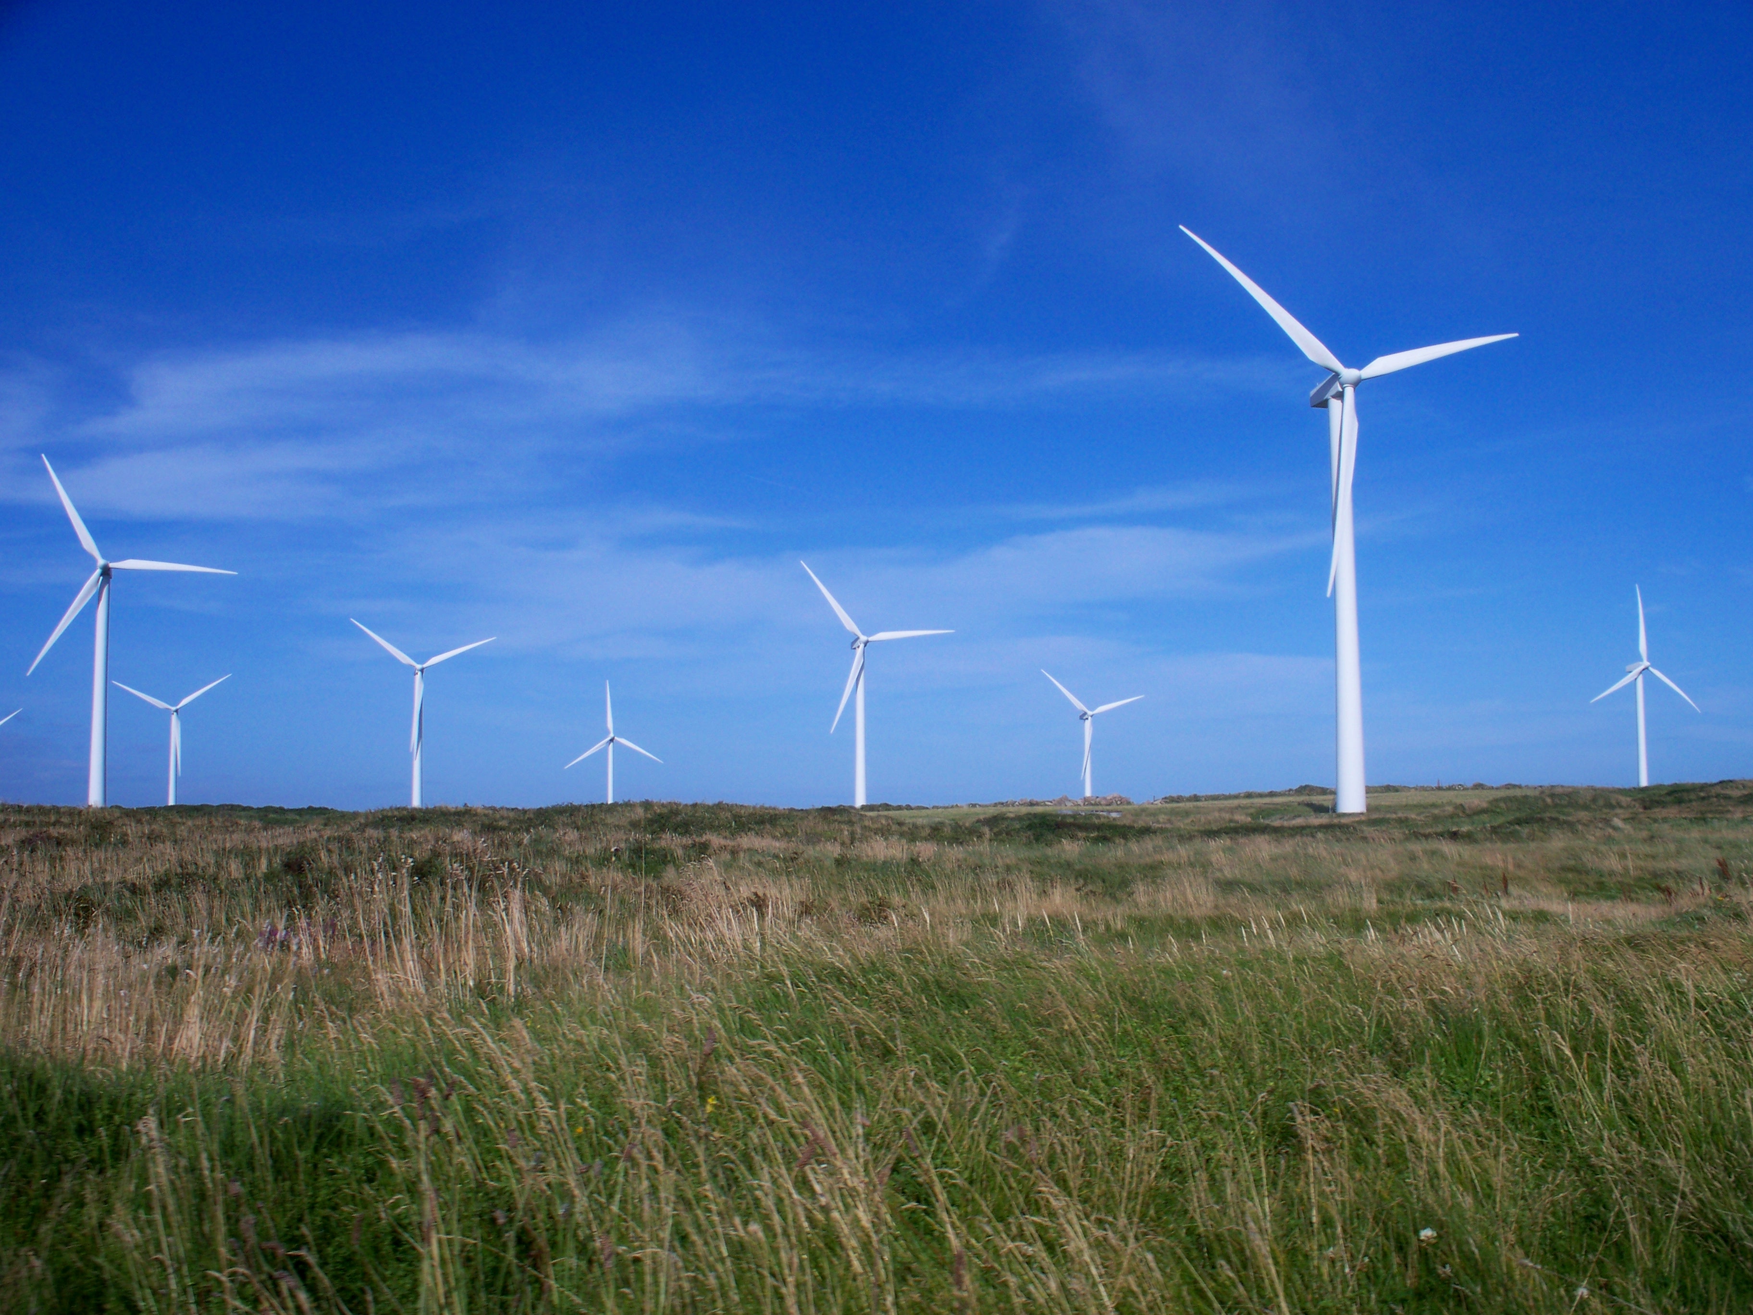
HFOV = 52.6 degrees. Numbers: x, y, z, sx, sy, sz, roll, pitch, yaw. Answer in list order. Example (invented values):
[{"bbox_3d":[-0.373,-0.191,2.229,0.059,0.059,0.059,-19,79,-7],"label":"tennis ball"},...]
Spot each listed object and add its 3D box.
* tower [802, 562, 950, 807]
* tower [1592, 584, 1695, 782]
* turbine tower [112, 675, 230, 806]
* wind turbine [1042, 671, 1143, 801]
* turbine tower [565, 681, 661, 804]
[{"bbox_3d":[0.690,9.460,456.400,41.590,67.300,9.700,1,-5,-21],"label":"tower"},{"bbox_3d":[234.130,13.400,545.070,44.890,72.600,9.700,2,-5,-23],"label":"tower"},{"bbox_3d":[-278.140,36.390,698.650,44.840,60.050,9.920,2,-5,-26],"label":"turbine tower"},{"bbox_3d":[84.790,36.460,689.180,43.950,62.740,9.860,1,-5,-20],"label":"wind turbine"},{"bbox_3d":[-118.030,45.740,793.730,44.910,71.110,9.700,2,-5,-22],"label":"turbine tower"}]

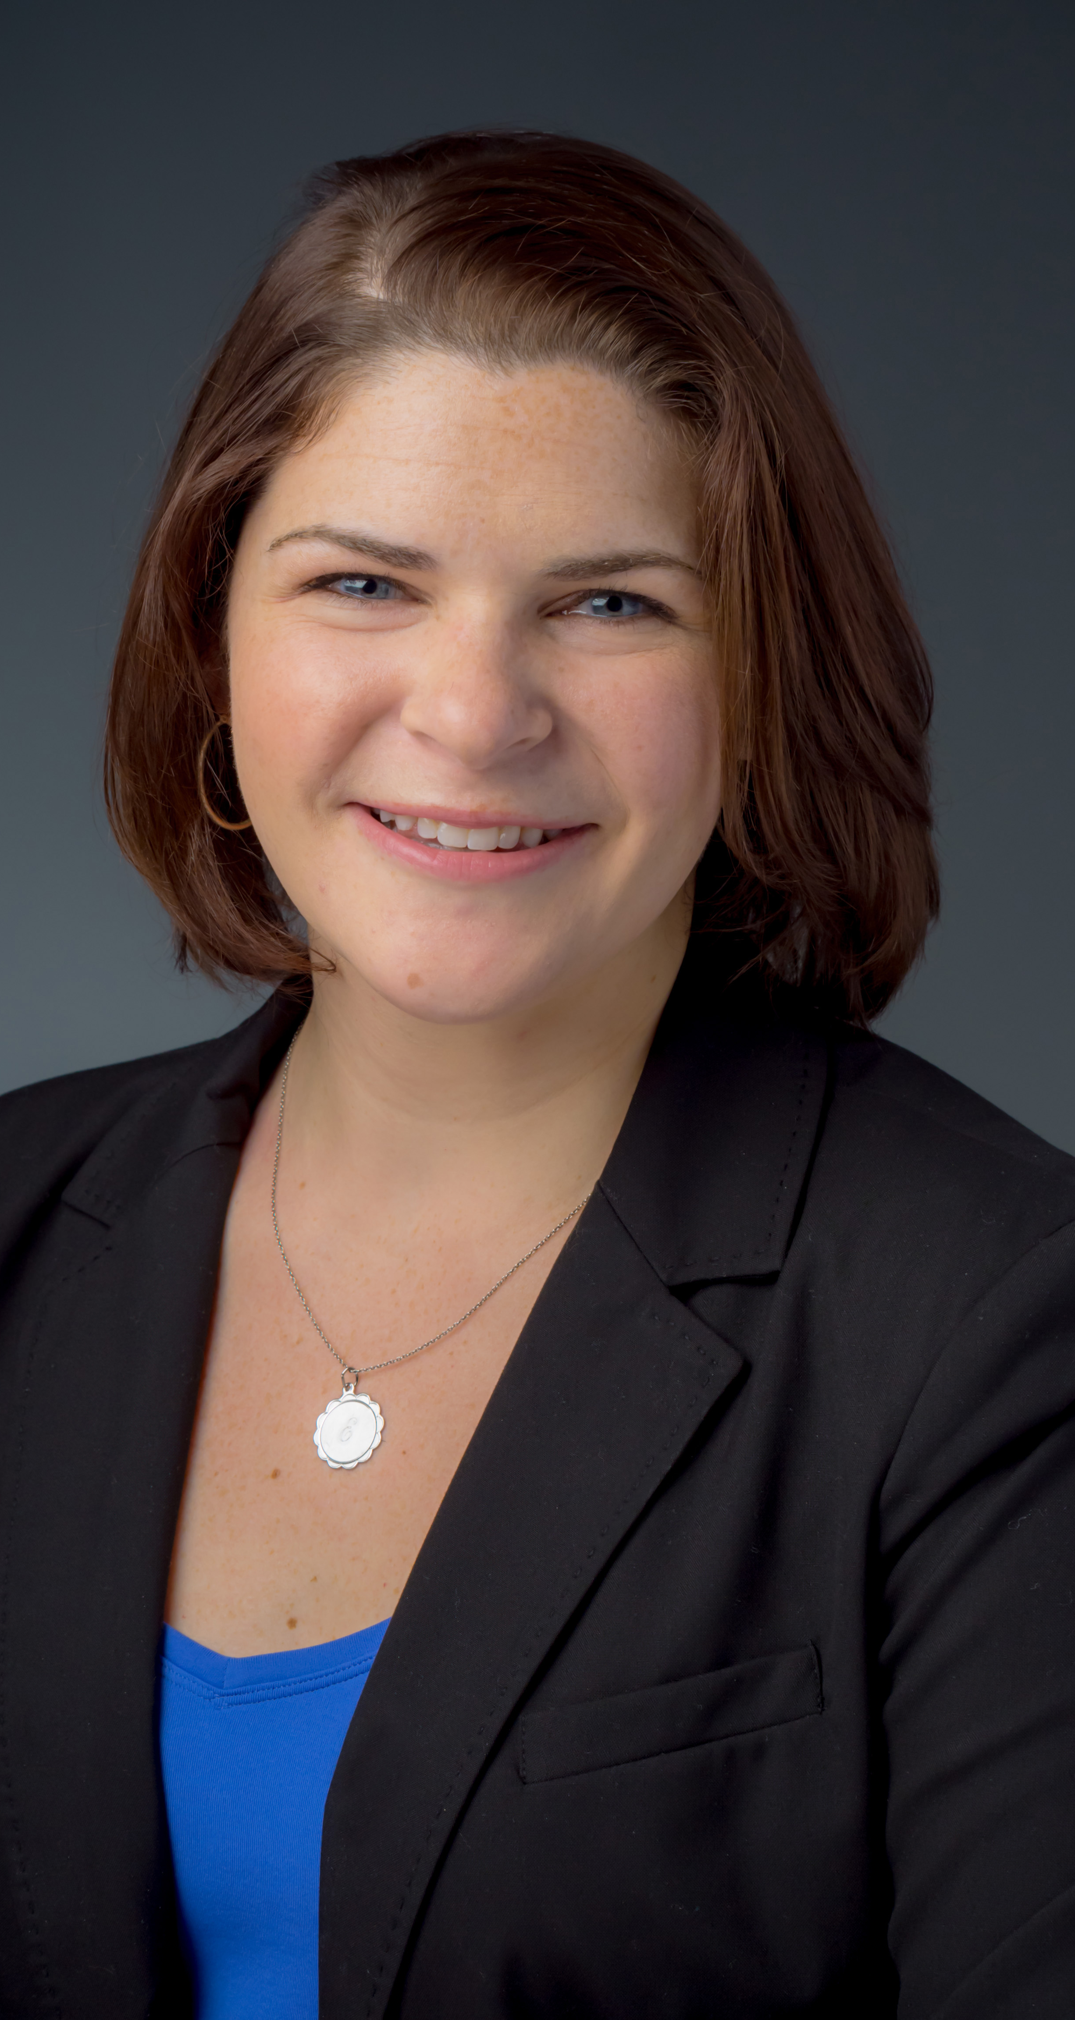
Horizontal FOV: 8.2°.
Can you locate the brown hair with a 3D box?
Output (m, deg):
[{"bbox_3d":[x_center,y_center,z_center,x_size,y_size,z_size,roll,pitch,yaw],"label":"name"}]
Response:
[{"bbox_3d":[-0.004,-0.115,1.985,0.217,0.237,0.212,4,3,5],"label":"brown hair"}]

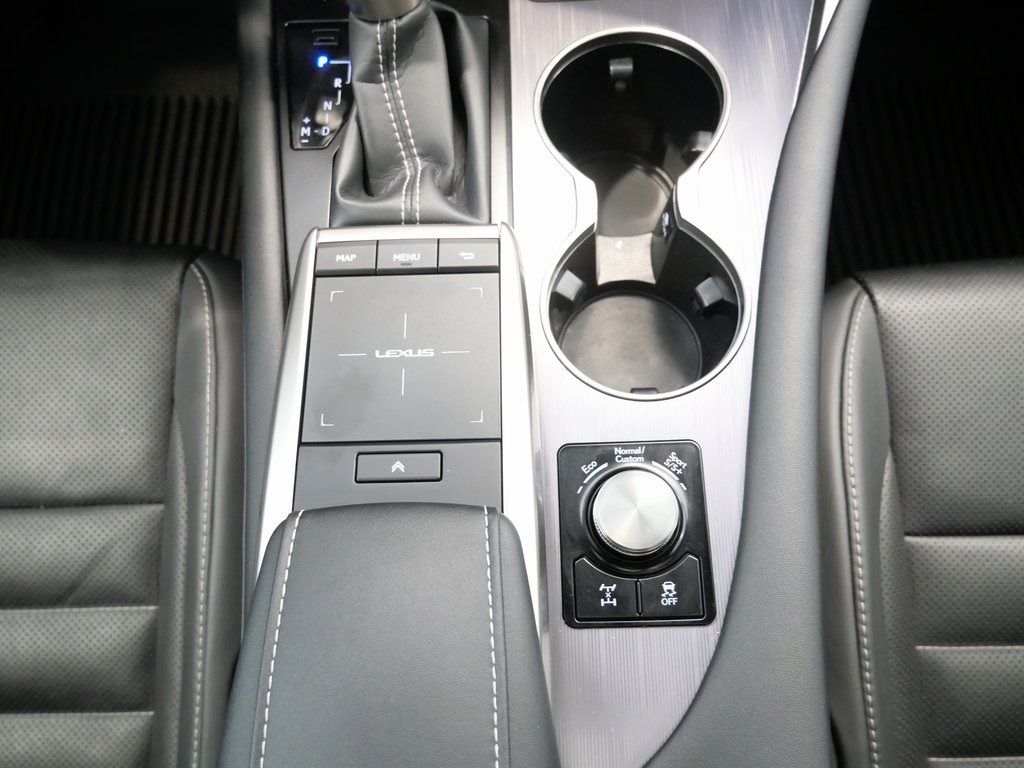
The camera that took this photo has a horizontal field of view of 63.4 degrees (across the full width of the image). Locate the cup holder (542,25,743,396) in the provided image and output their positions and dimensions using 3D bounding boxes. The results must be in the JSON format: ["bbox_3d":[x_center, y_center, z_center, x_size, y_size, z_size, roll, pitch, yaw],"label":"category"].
[{"bbox_3d":[0.060,-0.073,0.419,0.088,0.080,0.188,-1,73,3],"label":"cup holder"}]

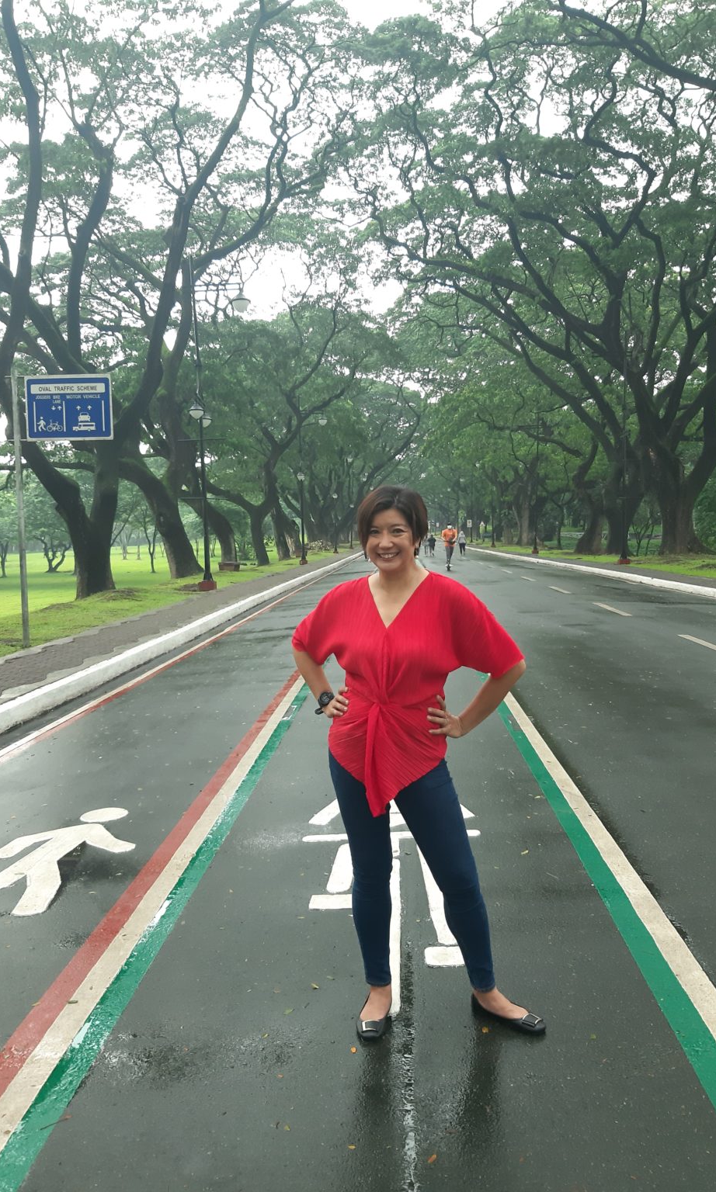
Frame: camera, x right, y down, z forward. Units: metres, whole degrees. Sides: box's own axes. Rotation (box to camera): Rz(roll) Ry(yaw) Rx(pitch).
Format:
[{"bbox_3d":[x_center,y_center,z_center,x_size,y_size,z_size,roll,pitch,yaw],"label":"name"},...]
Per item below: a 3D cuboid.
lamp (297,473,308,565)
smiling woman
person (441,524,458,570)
[{"bbox_3d":[-2.500,-3.530,41.600,0.460,4.250,0.460,-1,4,3],"label":"lamp"},{"bbox_3d":[0.175,0.468,2.710,0.700,1.570,0.400,-1,4,7],"label":"smiling woman"},{"bbox_3d":[3.500,-1.870,35.500,0.630,1.750,0.450,-1,4,3],"label":"person"}]

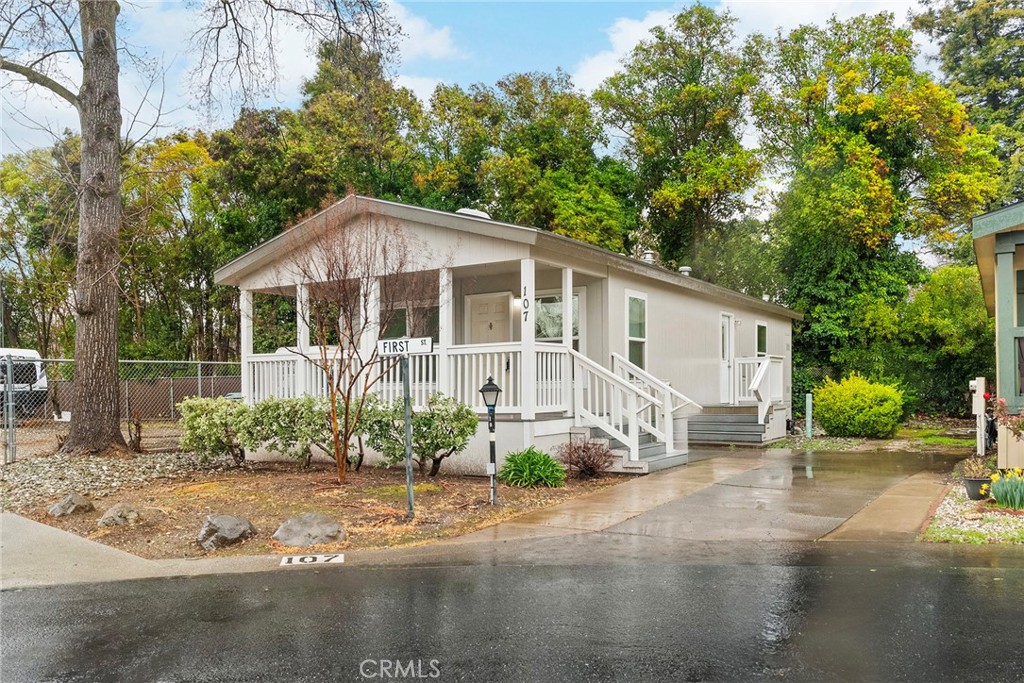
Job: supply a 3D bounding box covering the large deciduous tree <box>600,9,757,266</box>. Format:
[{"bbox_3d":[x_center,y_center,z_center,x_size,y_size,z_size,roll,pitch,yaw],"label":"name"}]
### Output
[{"bbox_3d":[6.945,-5.721,32.437,6.900,17.260,6.600,-1,-3,12],"label":"large deciduous tree"}]

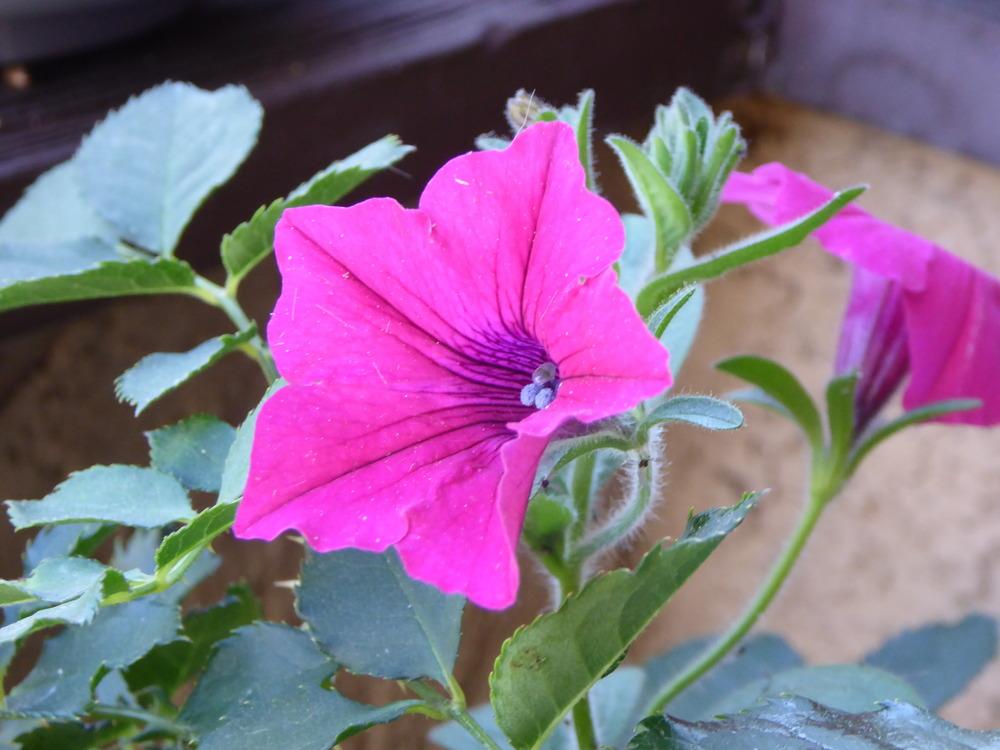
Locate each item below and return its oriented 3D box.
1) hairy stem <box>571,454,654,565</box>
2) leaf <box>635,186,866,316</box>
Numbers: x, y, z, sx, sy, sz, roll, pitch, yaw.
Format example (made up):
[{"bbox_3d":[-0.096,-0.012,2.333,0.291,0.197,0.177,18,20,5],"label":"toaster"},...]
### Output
[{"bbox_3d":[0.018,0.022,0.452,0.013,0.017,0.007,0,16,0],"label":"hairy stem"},{"bbox_3d":[0.040,-0.019,0.450,0.040,0.007,0.010,-27,-18,-3],"label":"leaf"}]

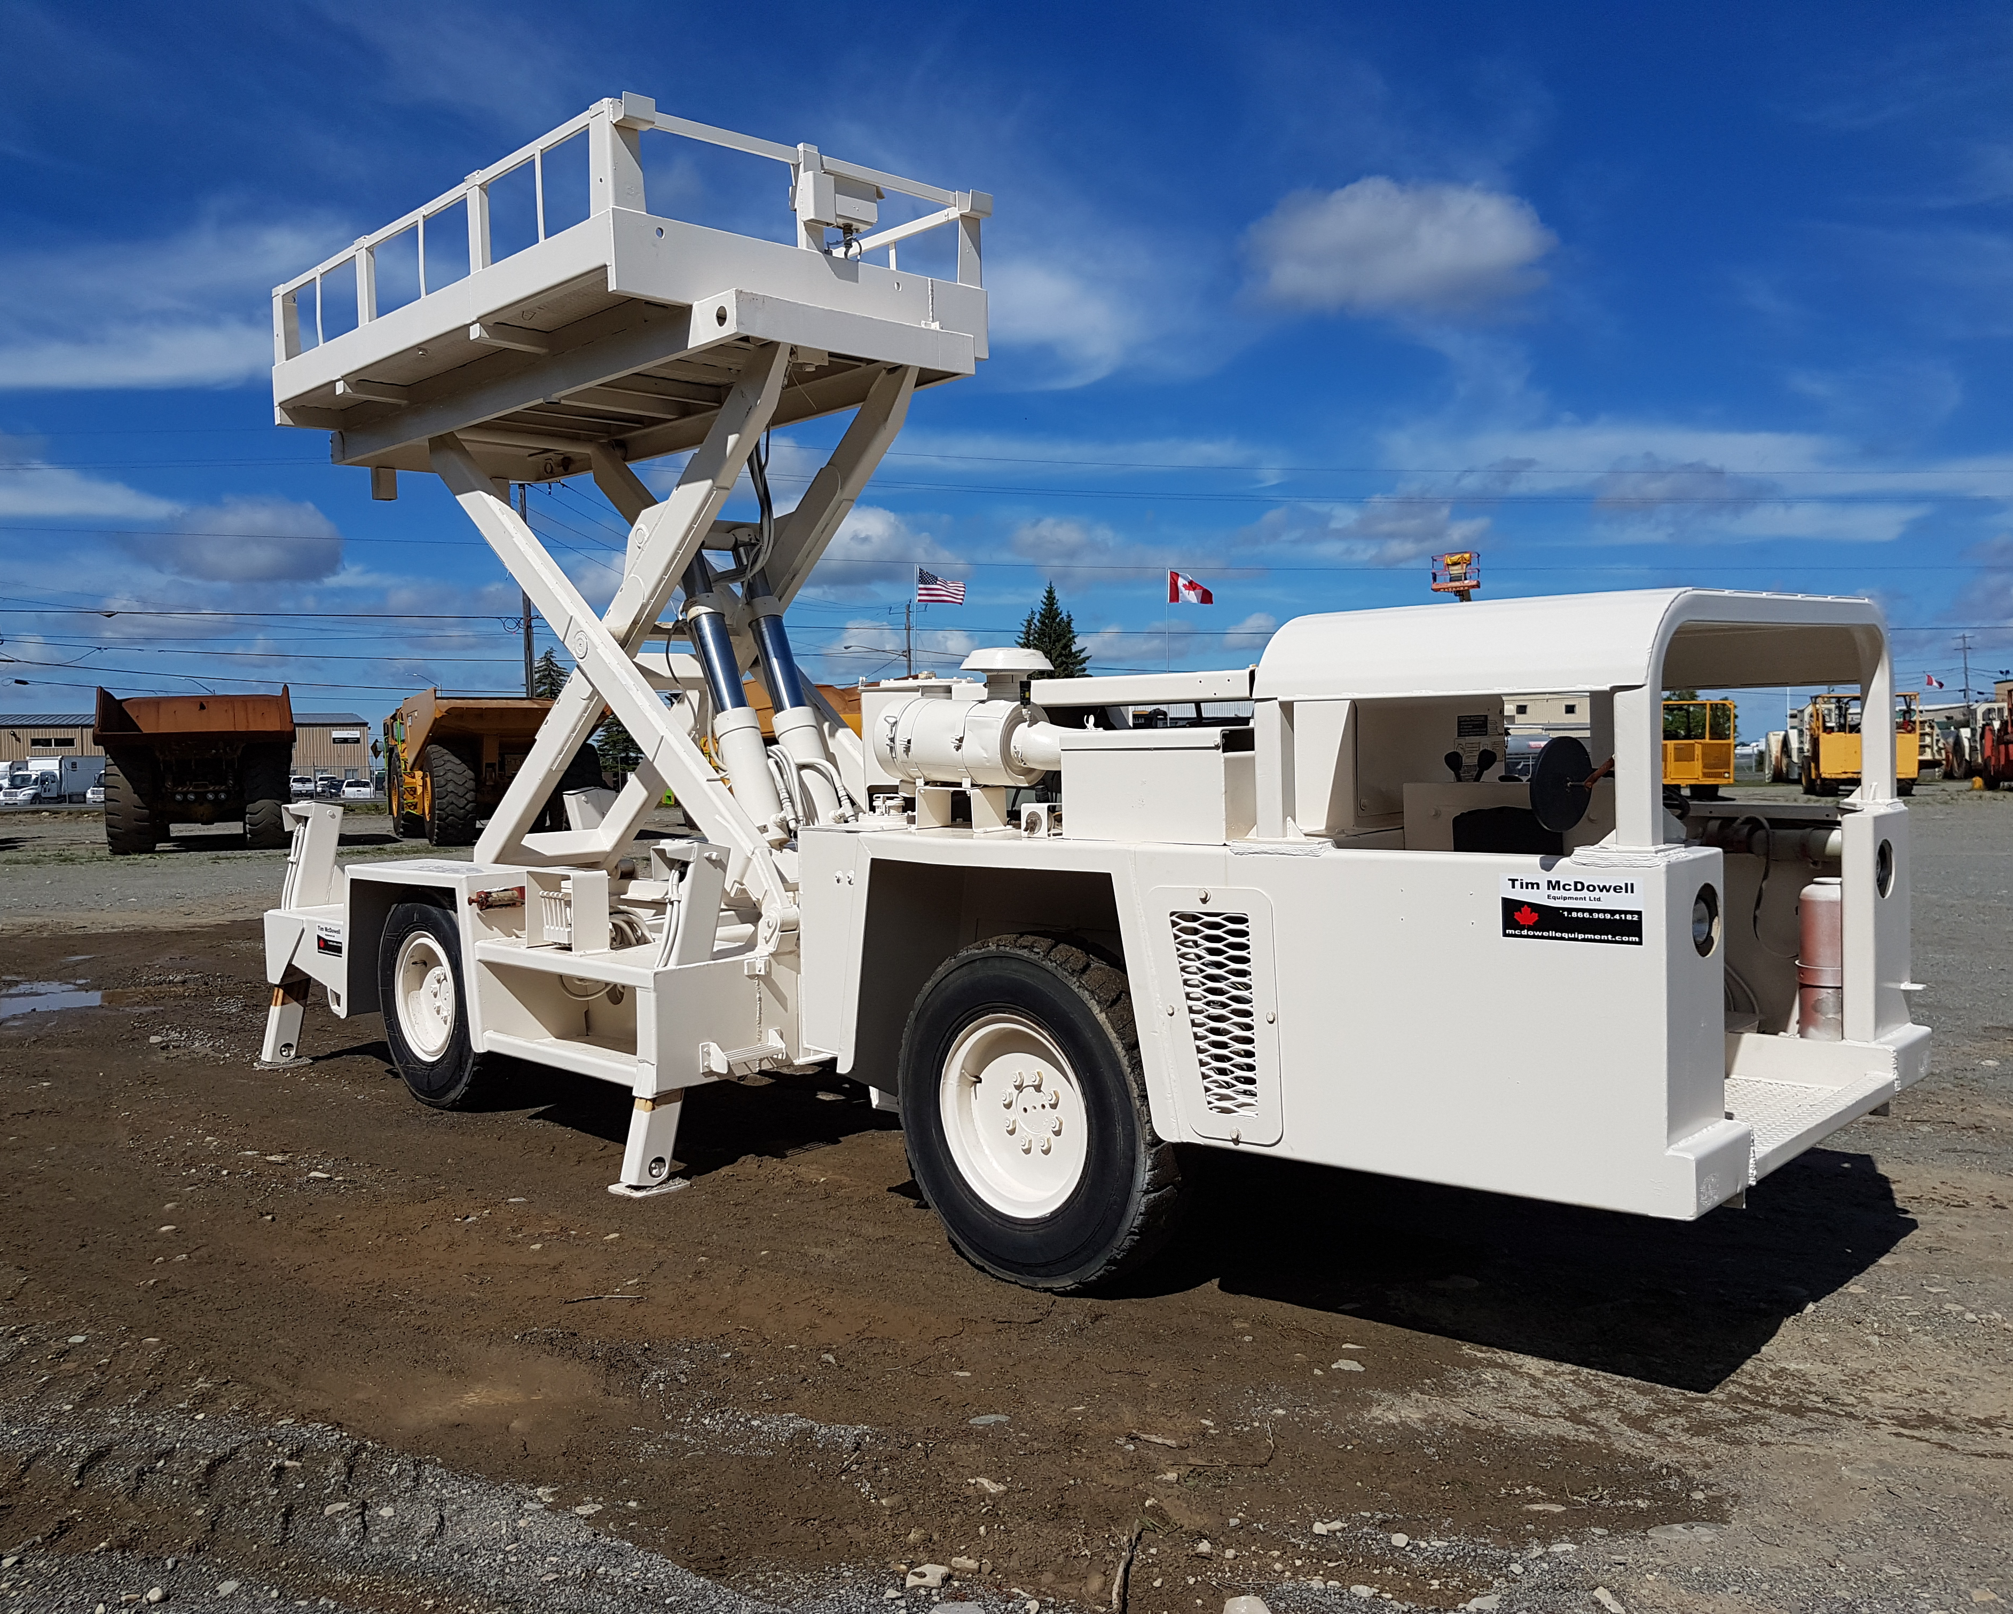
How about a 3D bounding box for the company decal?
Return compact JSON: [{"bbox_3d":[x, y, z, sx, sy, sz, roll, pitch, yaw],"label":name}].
[{"bbox_3d":[1.191,0.215,3.417,0.318,0.139,0.008,1,5,45],"label":"company decal"}]

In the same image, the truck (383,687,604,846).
[{"bbox_3d":[-10.500,-0.780,32.200,2.900,2.700,9.000,-3,3,-27],"label":"truck"}]

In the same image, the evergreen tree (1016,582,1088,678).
[{"bbox_3d":[2.400,-6.600,85.000,4.500,10.200,4.500,-1,3,0],"label":"evergreen tree"}]

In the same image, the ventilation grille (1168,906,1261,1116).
[{"bbox_3d":[0.536,0.521,4.121,0.259,0.515,0.030,1,5,45],"label":"ventilation grille"}]

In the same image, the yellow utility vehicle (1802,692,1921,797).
[{"bbox_3d":[21.200,-1.580,40.300,2.100,2.500,6.000,0,3,24],"label":"yellow utility vehicle"}]

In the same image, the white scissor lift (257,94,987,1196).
[{"bbox_3d":[-2.018,-0.650,7.707,3.978,3.875,2.036,1,5,45],"label":"white scissor lift"}]

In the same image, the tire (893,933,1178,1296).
[{"bbox_3d":[0.090,0.891,4.751,1.000,1.000,0.270,1,5,45],"label":"tire"}]

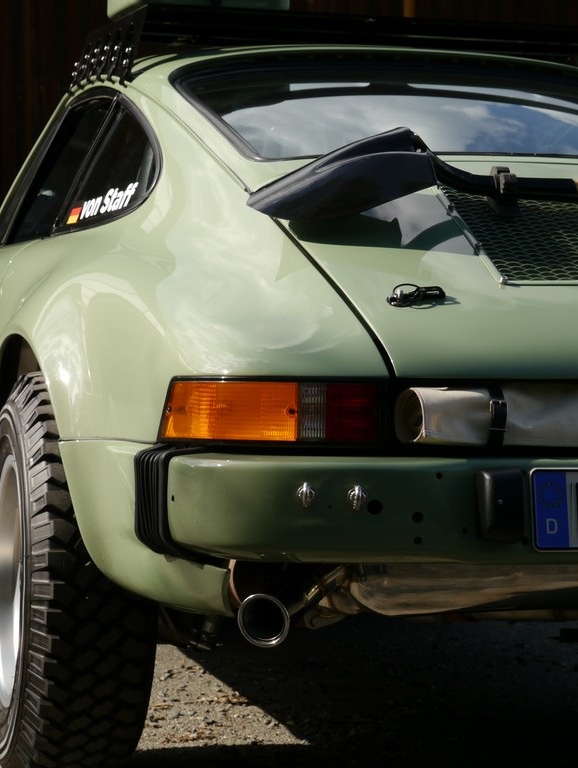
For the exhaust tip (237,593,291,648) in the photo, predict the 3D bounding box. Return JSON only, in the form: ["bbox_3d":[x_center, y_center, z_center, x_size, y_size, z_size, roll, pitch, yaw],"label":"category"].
[{"bbox_3d":[-0.037,0.310,2.780,0.071,0.071,0.100,0,2,-6],"label":"exhaust tip"}]

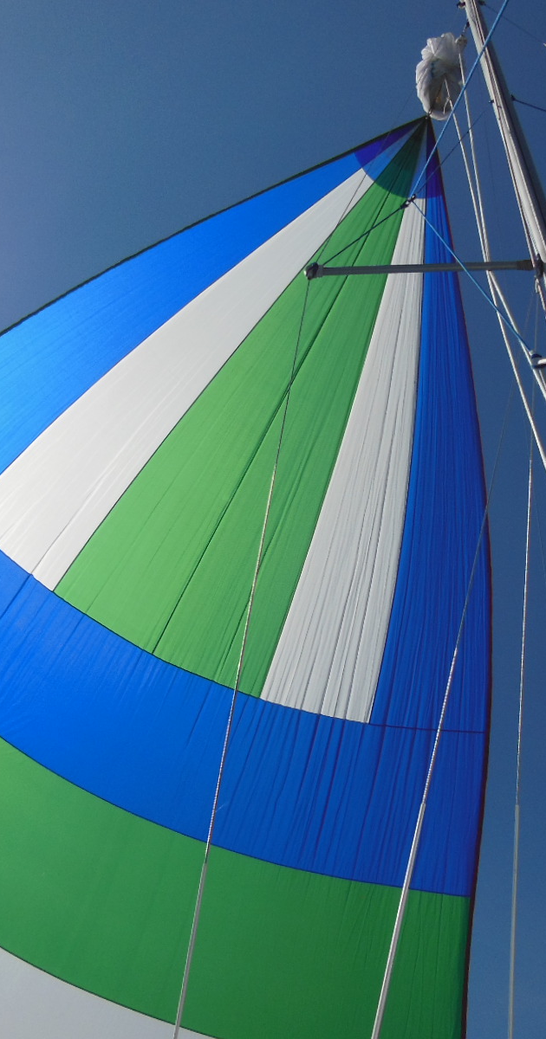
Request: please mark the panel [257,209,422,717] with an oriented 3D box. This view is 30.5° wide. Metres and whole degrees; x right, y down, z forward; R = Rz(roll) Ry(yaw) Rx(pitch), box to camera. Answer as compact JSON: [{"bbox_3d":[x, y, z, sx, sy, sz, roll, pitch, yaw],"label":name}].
[{"bbox_3d":[0.664,-0.551,7.710,0.757,4.375,0.500,4,-24,13],"label":"panel"}]

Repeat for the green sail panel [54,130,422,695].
[{"bbox_3d":[0.178,-1.071,7.797,1.569,4.811,0.650,26,-17,2],"label":"green sail panel"}]

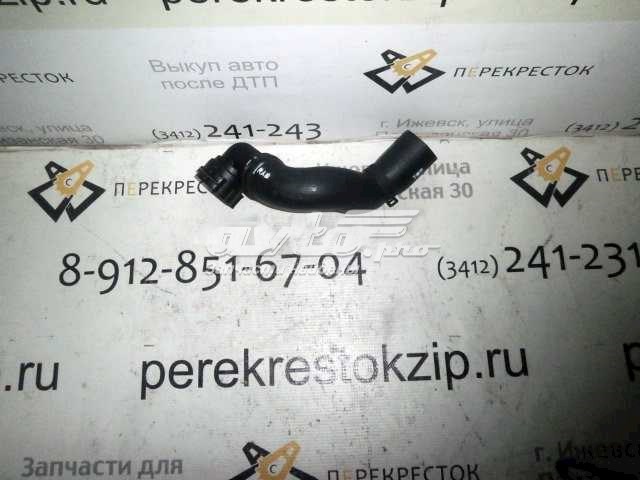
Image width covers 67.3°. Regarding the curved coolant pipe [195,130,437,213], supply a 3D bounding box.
[{"bbox_3d":[-0.004,-0.072,0.505,0.252,0.055,0.082,-4,79,-2],"label":"curved coolant pipe"}]

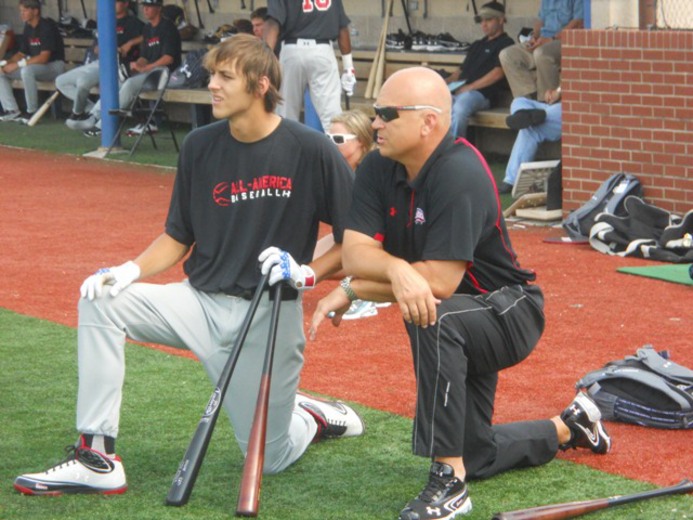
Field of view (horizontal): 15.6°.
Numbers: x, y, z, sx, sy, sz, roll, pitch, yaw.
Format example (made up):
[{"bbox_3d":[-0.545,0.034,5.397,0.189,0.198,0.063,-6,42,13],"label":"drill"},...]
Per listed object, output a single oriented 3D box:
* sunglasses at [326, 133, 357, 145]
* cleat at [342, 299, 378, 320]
[{"bbox_3d":[-0.022,-0.545,11.350,0.145,0.050,0.150,5,9,43],"label":"sunglasses"},{"bbox_3d":[0.063,0.224,11.420,0.092,0.100,0.245,4,8,36],"label":"cleat"}]

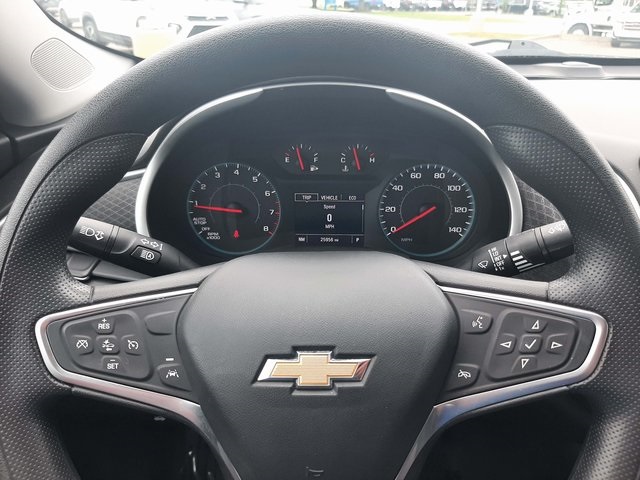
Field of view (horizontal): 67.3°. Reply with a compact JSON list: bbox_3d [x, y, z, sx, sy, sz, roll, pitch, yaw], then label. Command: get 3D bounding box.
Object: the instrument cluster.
[{"bbox_3d":[0.008,-0.064,0.470,0.345,0.165,0.080,0,10,0],"label":"instrument cluster"}]

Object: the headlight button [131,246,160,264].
[{"bbox_3d":[-0.139,0.012,0.385,0.021,0.011,0.006,18,-3,-13],"label":"headlight button"}]

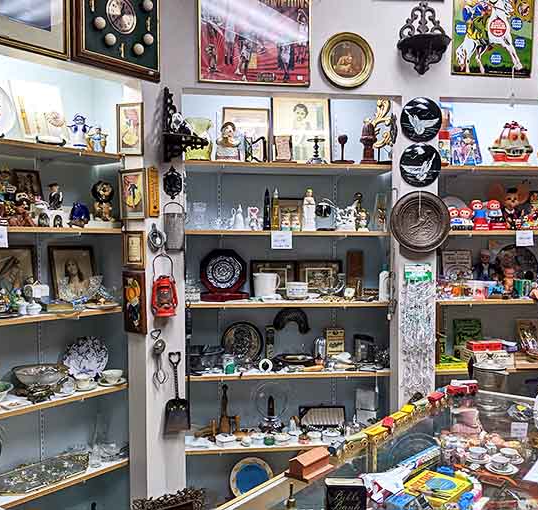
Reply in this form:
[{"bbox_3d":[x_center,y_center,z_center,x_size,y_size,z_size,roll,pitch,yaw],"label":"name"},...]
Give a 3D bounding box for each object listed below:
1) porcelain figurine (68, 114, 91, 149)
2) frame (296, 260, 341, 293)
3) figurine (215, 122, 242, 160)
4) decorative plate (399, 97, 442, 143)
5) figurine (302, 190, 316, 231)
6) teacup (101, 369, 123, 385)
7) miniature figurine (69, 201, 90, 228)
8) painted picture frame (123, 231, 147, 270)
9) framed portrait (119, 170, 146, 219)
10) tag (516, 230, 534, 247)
[{"bbox_3d":[-0.824,-0.539,2.310,0.106,0.157,0.072,-1,2,-24],"label":"porcelain figurine"},{"bbox_3d":[0.275,0.132,2.852,0.252,0.200,0.020,0,-8,-6],"label":"frame"},{"bbox_3d":[-0.200,-0.549,2.633,0.122,0.184,0.092,0,2,-6],"label":"figurine"},{"bbox_3d":[0.767,-0.682,2.670,0.218,0.222,0.025,0,2,-6],"label":"decorative plate"},{"bbox_3d":[0.207,-0.232,2.700,0.068,0.224,0.060,0,2,0],"label":"figurine"},{"bbox_3d":[-0.732,0.568,2.484,0.094,0.055,0.094,0,2,0],"label":"teacup"},{"bbox_3d":[-0.831,-0.179,2.329,0.080,0.115,0.070,0,2,6],"label":"miniature figurine"},{"bbox_3d":[-0.604,-0.022,2.384,0.139,0.166,0.020,1,2,36],"label":"painted picture frame"},{"bbox_3d":[-0.609,-0.269,2.386,0.162,0.222,0.020,1,2,36],"label":"framed portrait"},{"bbox_3d":[1.325,-0.084,2.748,0.096,0.082,0.004,0,2,-6],"label":"tag"}]

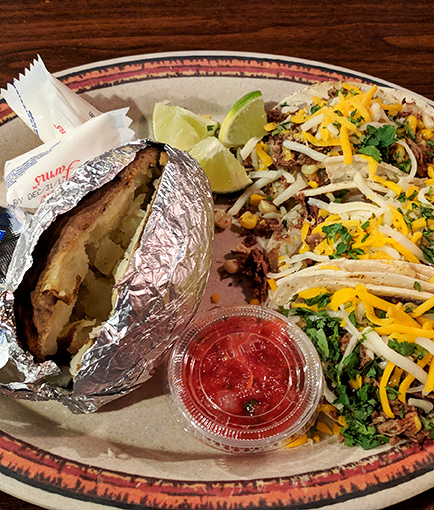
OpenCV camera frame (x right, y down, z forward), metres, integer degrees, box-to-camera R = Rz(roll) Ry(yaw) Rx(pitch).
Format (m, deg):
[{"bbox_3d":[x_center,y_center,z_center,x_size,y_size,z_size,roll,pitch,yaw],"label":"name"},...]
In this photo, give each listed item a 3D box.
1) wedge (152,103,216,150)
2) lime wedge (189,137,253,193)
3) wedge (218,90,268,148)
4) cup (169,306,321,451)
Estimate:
[{"bbox_3d":[-0.020,-0.082,0.331,0.041,0.019,0.027,-12,56,-8],"label":"wedge"},{"bbox_3d":[0.004,-0.053,0.310,0.033,0.021,0.029,-14,56,-9],"label":"lime wedge"},{"bbox_3d":[0.017,-0.084,0.330,0.019,0.023,0.037,36,62,22],"label":"wedge"},{"bbox_3d":[0.012,0.059,0.225,0.064,0.032,0.064,0,55,0],"label":"cup"}]

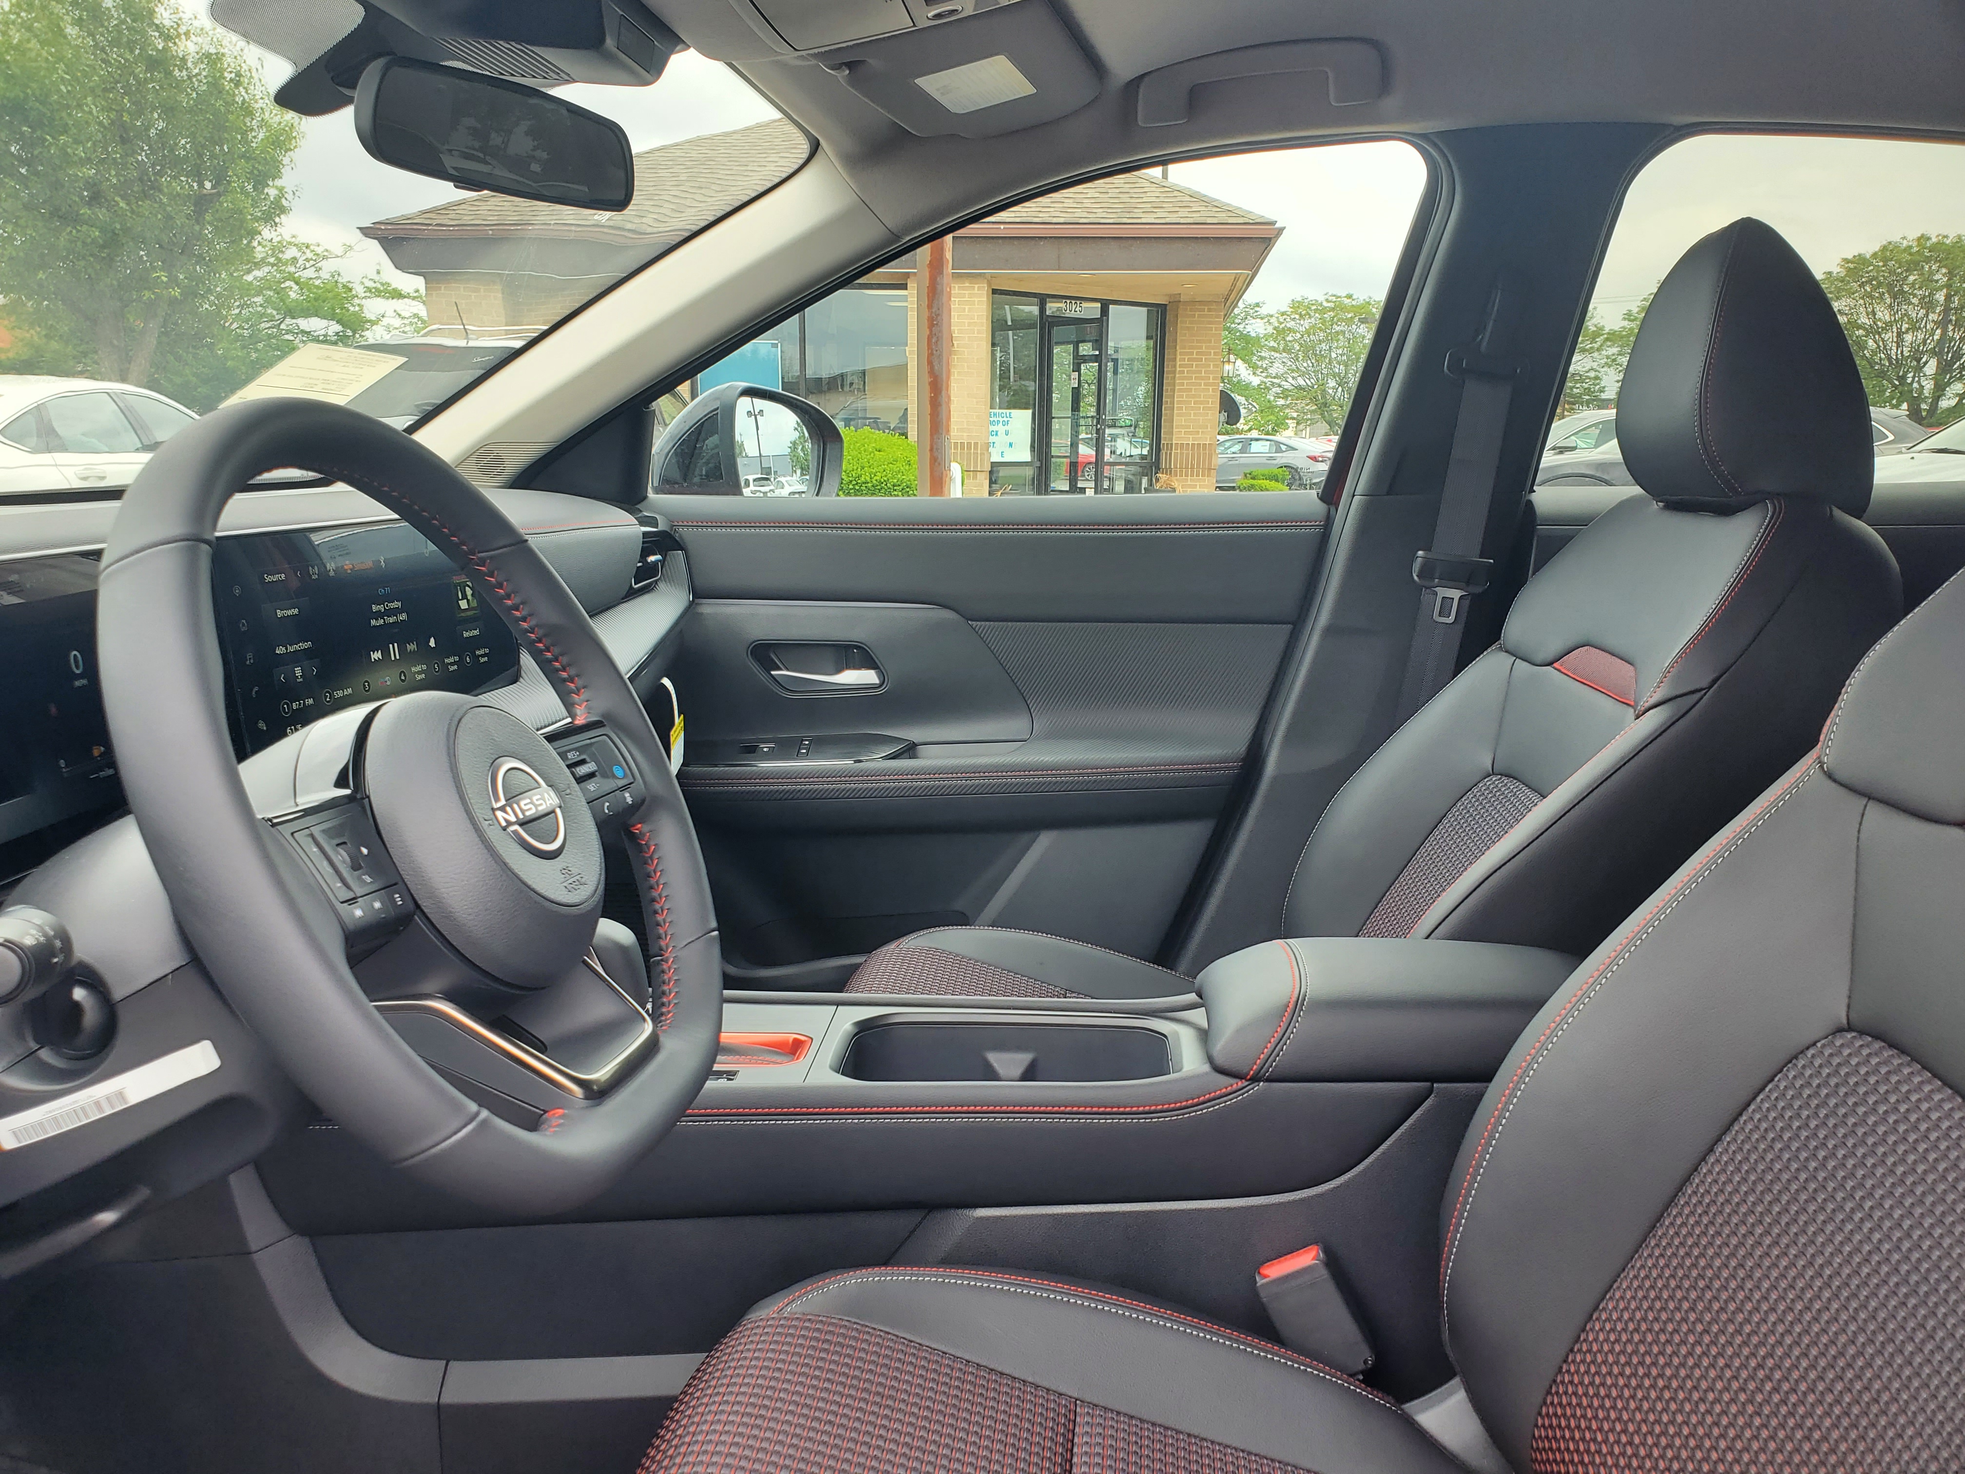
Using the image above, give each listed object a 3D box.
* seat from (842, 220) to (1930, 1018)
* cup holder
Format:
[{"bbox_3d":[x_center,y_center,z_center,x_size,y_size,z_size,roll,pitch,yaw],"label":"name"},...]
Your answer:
[{"bbox_3d":[0.281,0.081,1.338,0.860,1.040,0.520,1,11,5],"label":"seat"},{"bbox_3d":[0.020,0.252,1.026,0.220,0.080,0.120,1,11,5],"label":"cup holder"}]

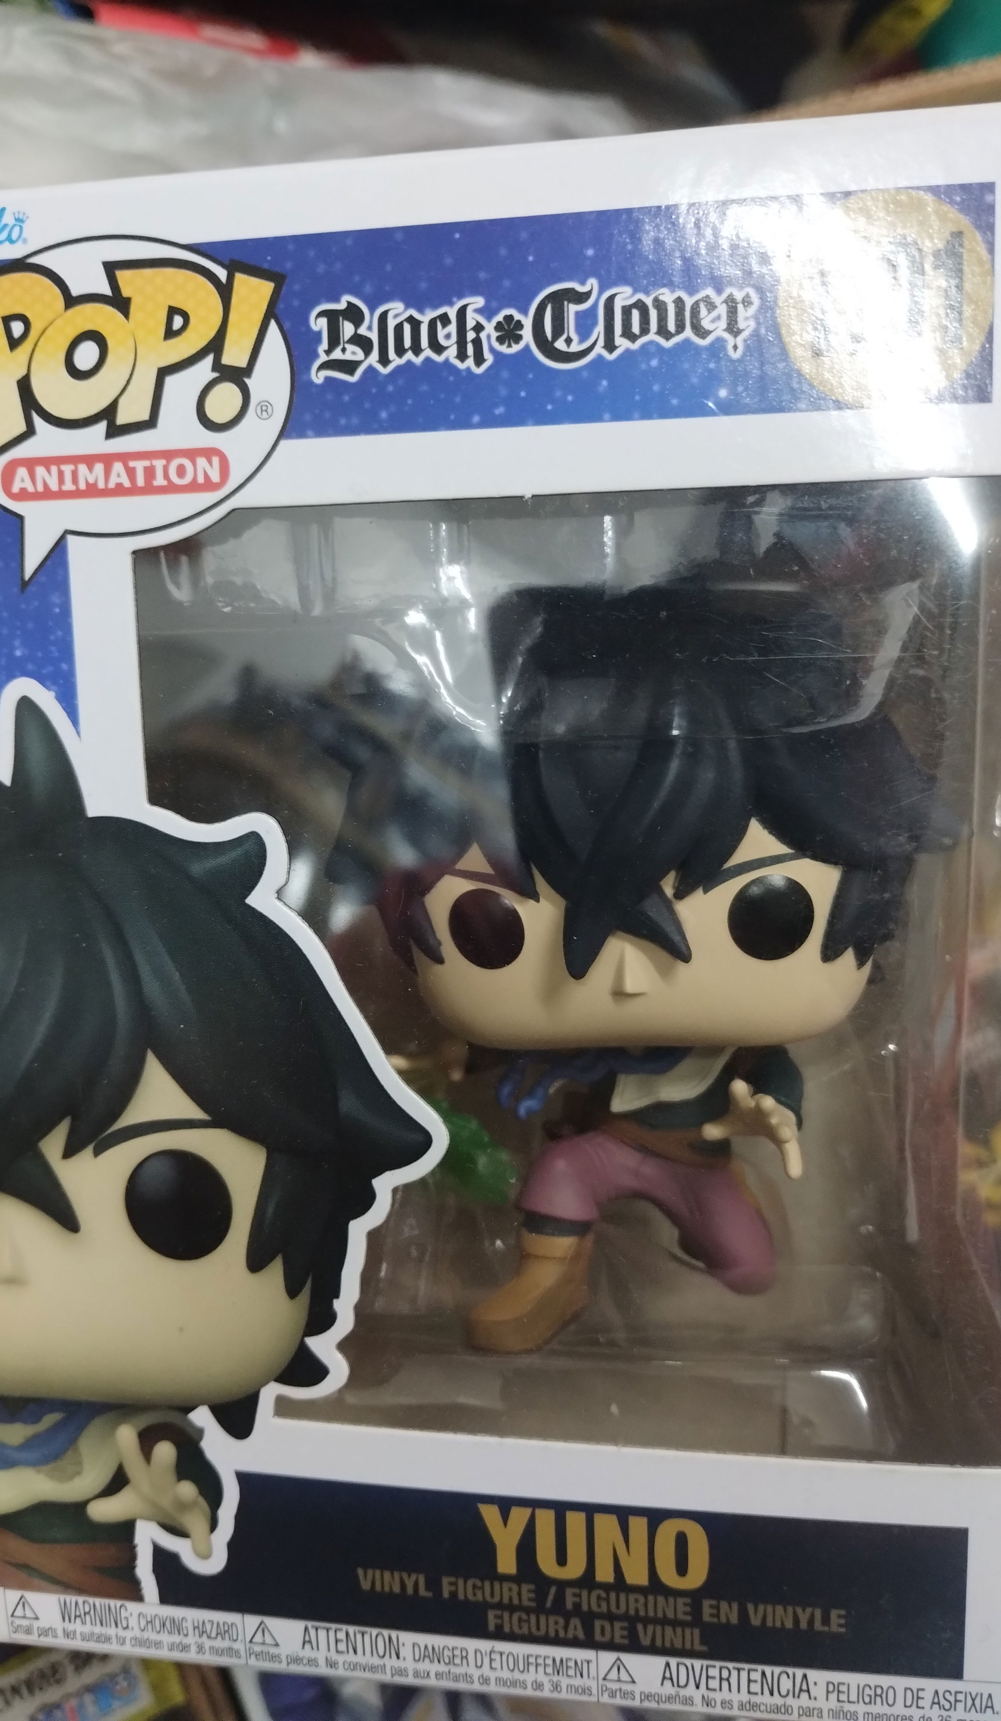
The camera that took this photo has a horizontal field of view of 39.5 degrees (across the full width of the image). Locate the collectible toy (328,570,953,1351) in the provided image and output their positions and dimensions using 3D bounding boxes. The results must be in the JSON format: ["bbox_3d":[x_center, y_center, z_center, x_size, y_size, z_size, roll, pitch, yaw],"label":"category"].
[{"bbox_3d":[0.016,0.014,0.181,0.083,0.100,0.068,0,8,10],"label":"collectible toy"}]

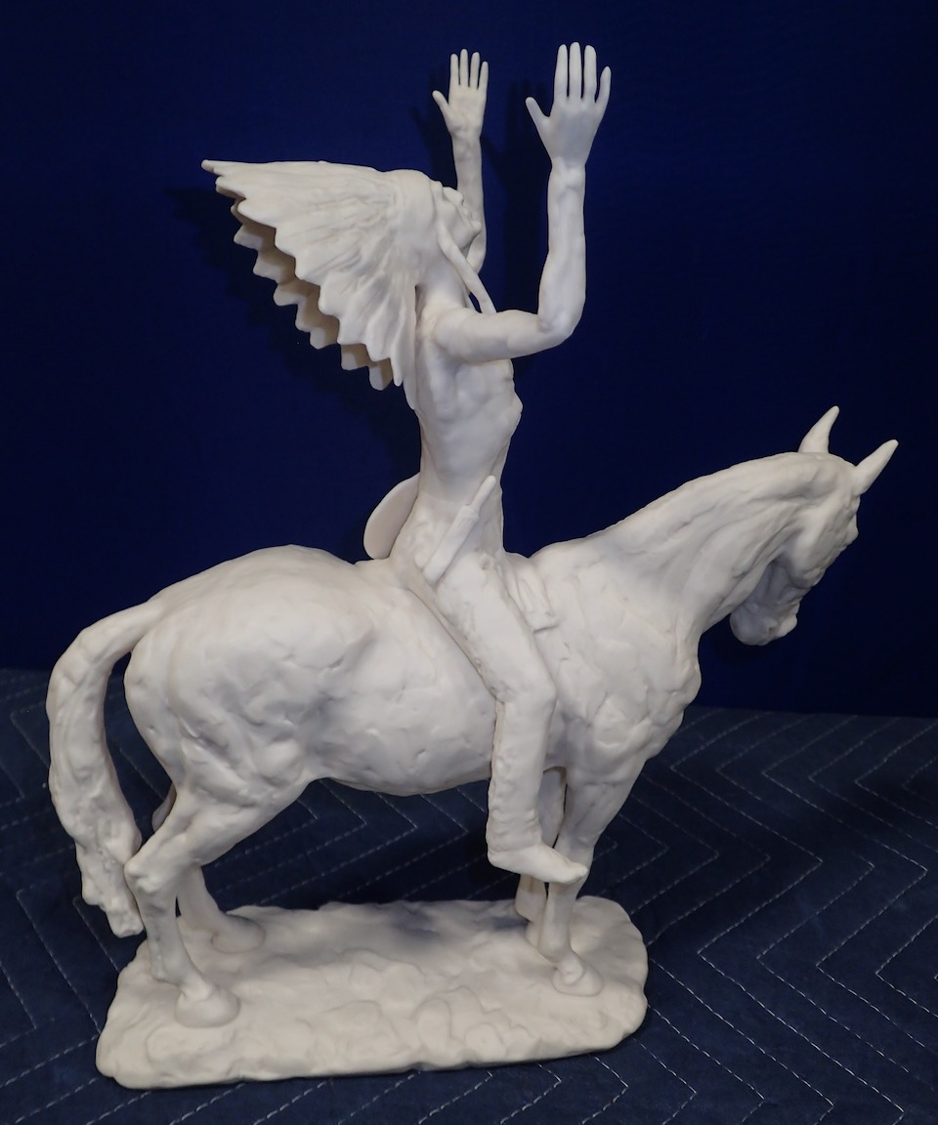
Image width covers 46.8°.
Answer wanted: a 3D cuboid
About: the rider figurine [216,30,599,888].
[{"bbox_3d":[-0.020,-0.022,0.376,0.128,0.284,0.121,-1,23,-9],"label":"rider figurine"}]

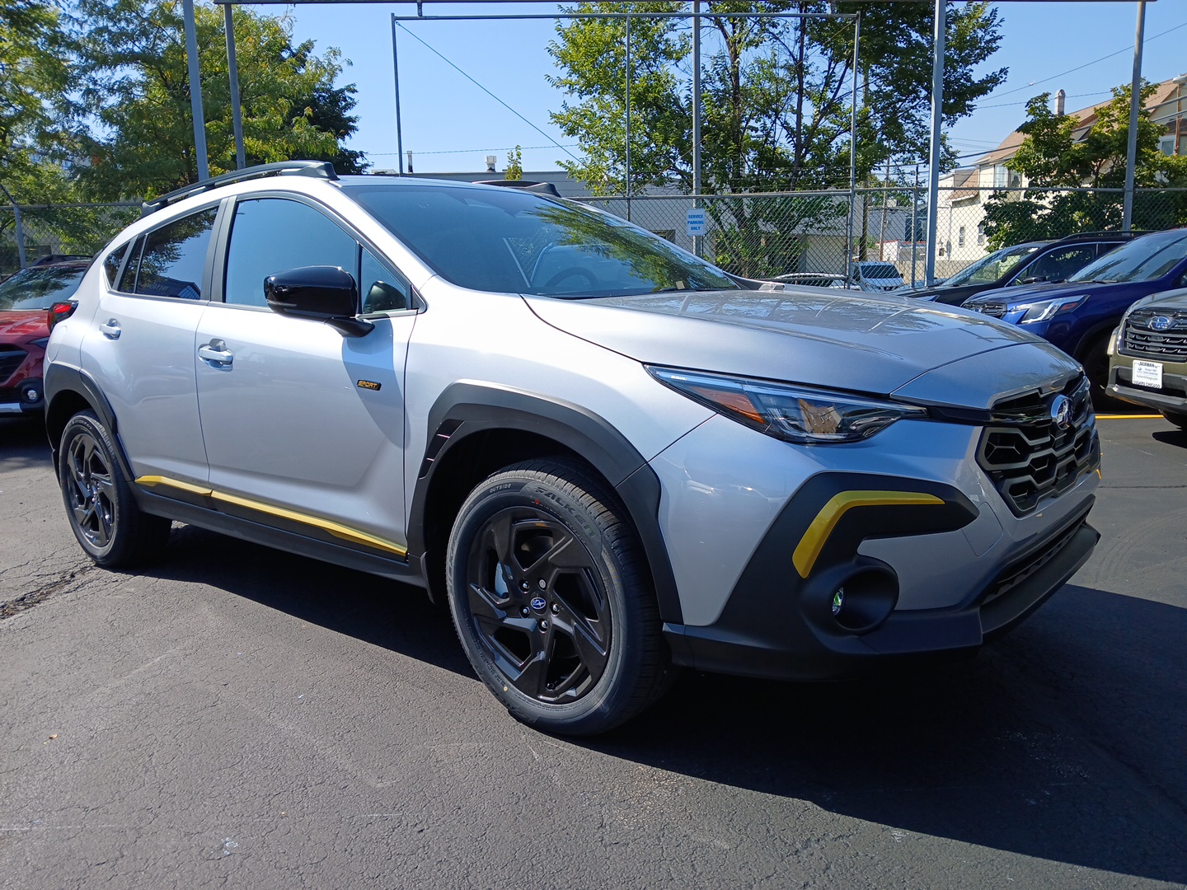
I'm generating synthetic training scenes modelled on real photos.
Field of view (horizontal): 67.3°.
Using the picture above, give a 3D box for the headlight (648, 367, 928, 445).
[{"bbox_3d":[0.406,-0.087,1.896,0.530,0.175,0.300,6,11,40],"label":"headlight"}]

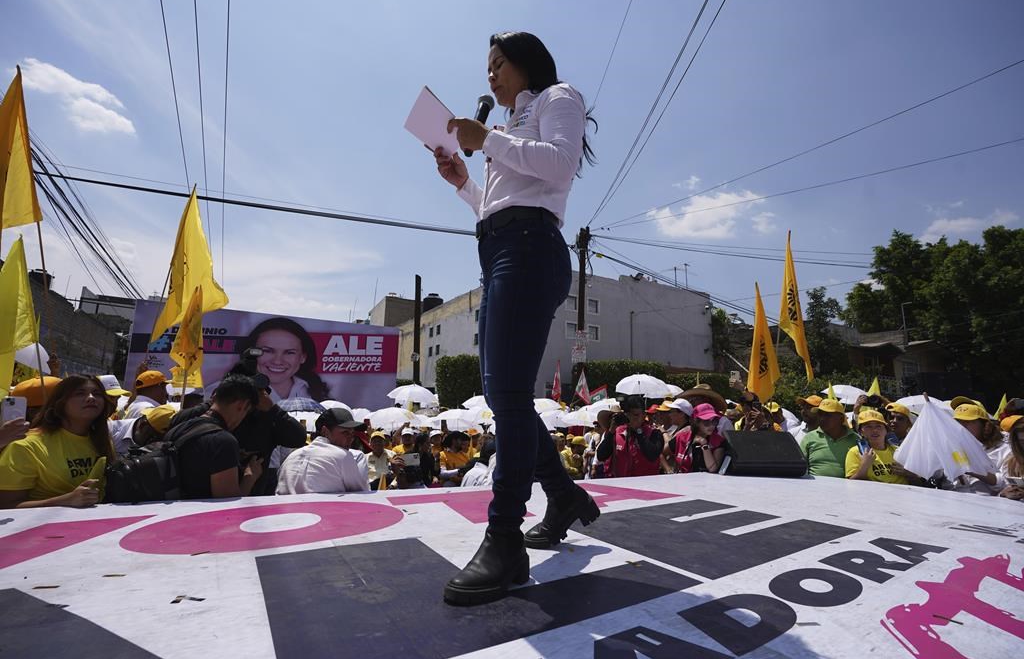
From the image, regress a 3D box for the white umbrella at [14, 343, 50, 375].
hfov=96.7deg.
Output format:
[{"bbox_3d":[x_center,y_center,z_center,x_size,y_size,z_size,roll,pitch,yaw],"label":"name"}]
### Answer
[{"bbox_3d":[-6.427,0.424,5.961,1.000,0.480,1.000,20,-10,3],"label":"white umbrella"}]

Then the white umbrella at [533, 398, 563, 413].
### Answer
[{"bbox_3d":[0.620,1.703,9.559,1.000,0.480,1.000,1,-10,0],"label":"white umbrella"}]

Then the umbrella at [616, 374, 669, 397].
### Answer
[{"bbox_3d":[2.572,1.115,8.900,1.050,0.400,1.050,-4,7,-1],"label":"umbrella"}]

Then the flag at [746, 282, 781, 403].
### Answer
[{"bbox_3d":[2.763,0.143,5.000,0.380,1.300,0.220,-2,-10,14],"label":"flag"}]

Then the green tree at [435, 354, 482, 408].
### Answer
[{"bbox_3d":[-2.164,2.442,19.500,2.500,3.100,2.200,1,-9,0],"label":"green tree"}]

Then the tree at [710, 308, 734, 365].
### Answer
[{"bbox_3d":[11.434,1.737,24.485,1.200,5.980,1.300,-3,-11,25],"label":"tree"}]

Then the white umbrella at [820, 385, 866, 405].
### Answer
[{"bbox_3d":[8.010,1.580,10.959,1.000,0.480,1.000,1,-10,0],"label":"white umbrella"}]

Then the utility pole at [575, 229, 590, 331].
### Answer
[{"bbox_3d":[2.565,0.348,16.273,0.400,8.450,0.400,2,-10,0],"label":"utility pole"}]

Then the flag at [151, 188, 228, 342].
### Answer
[{"bbox_3d":[-2.657,-0.527,3.750,0.620,1.270,0.350,8,-13,-36],"label":"flag"}]

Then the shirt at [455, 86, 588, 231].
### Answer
[{"bbox_3d":[0.029,-0.531,1.412,0.410,0.480,0.450,6,-11,-25],"label":"shirt"}]

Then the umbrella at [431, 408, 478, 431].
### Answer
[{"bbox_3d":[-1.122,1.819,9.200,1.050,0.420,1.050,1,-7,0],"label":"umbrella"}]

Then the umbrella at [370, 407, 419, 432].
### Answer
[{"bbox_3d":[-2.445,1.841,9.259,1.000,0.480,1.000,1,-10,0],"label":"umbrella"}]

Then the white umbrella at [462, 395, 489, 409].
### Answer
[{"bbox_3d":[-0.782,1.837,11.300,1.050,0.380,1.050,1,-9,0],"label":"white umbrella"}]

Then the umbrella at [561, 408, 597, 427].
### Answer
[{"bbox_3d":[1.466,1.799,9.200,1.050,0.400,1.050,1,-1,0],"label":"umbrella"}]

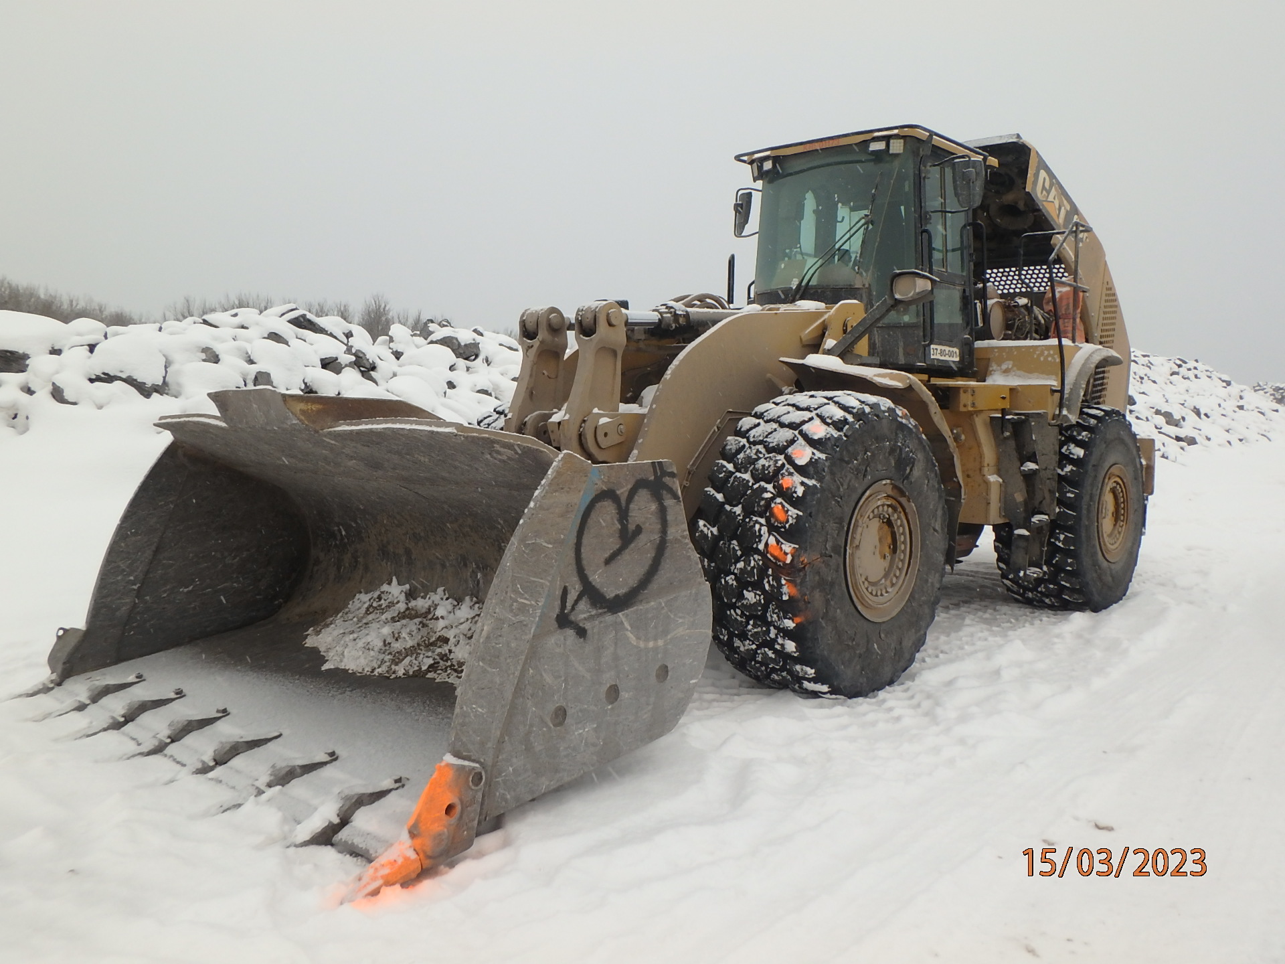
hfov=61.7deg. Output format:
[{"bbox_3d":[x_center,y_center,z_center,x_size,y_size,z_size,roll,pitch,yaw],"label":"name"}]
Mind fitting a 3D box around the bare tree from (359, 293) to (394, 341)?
[{"bbox_3d":[-12.333,-6.412,50.000,1.700,5.000,1.700,1,3,0],"label":"bare tree"}]

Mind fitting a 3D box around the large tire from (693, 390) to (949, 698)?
[{"bbox_3d":[1.122,0.373,6.423,0.798,1.818,1.818,4,5,42],"label":"large tire"}]

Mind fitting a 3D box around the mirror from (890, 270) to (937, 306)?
[{"bbox_3d":[1.710,-1.231,6.841,0.273,0.202,0.141,4,5,42],"label":"mirror"}]

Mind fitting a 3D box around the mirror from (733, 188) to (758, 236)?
[{"bbox_3d":[0.850,-2.285,9.141,0.131,0.404,0.242,-1,4,-24],"label":"mirror"}]

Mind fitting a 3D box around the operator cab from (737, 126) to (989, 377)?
[{"bbox_3d":[1.790,-1.742,8.791,1.616,1.757,1.495,4,5,42],"label":"operator cab"}]

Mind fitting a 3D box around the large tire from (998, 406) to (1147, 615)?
[{"bbox_3d":[3.697,0.246,9.264,0.798,1.818,1.818,4,5,42],"label":"large tire"}]

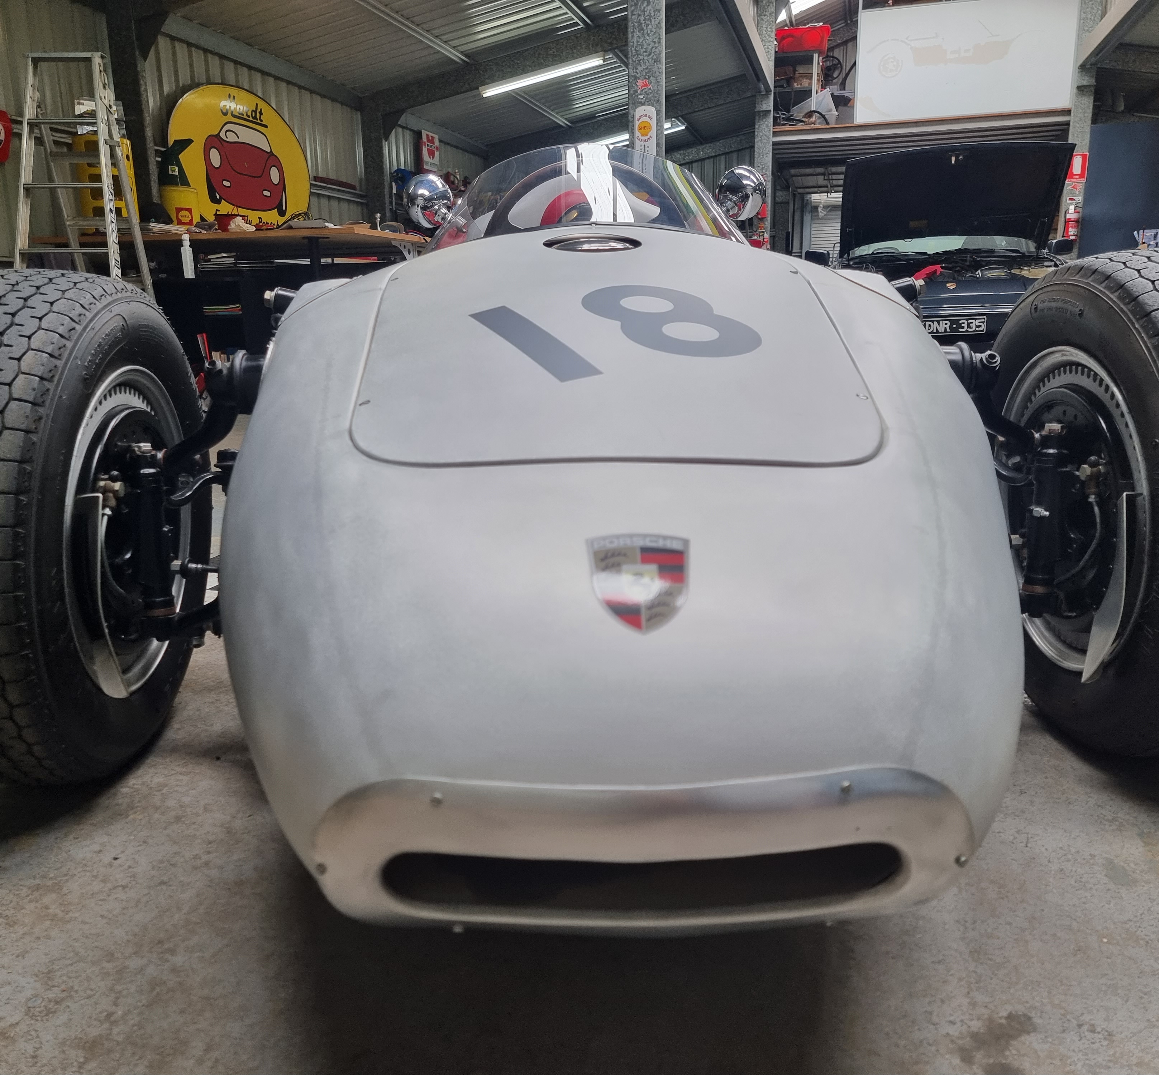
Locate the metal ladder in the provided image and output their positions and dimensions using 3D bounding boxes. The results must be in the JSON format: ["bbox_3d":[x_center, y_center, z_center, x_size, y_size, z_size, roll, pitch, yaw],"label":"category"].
[{"bbox_3d":[-2.420,-1.395,4.860,0.570,1.800,0.950,-2,13,-3],"label":"metal ladder"}]

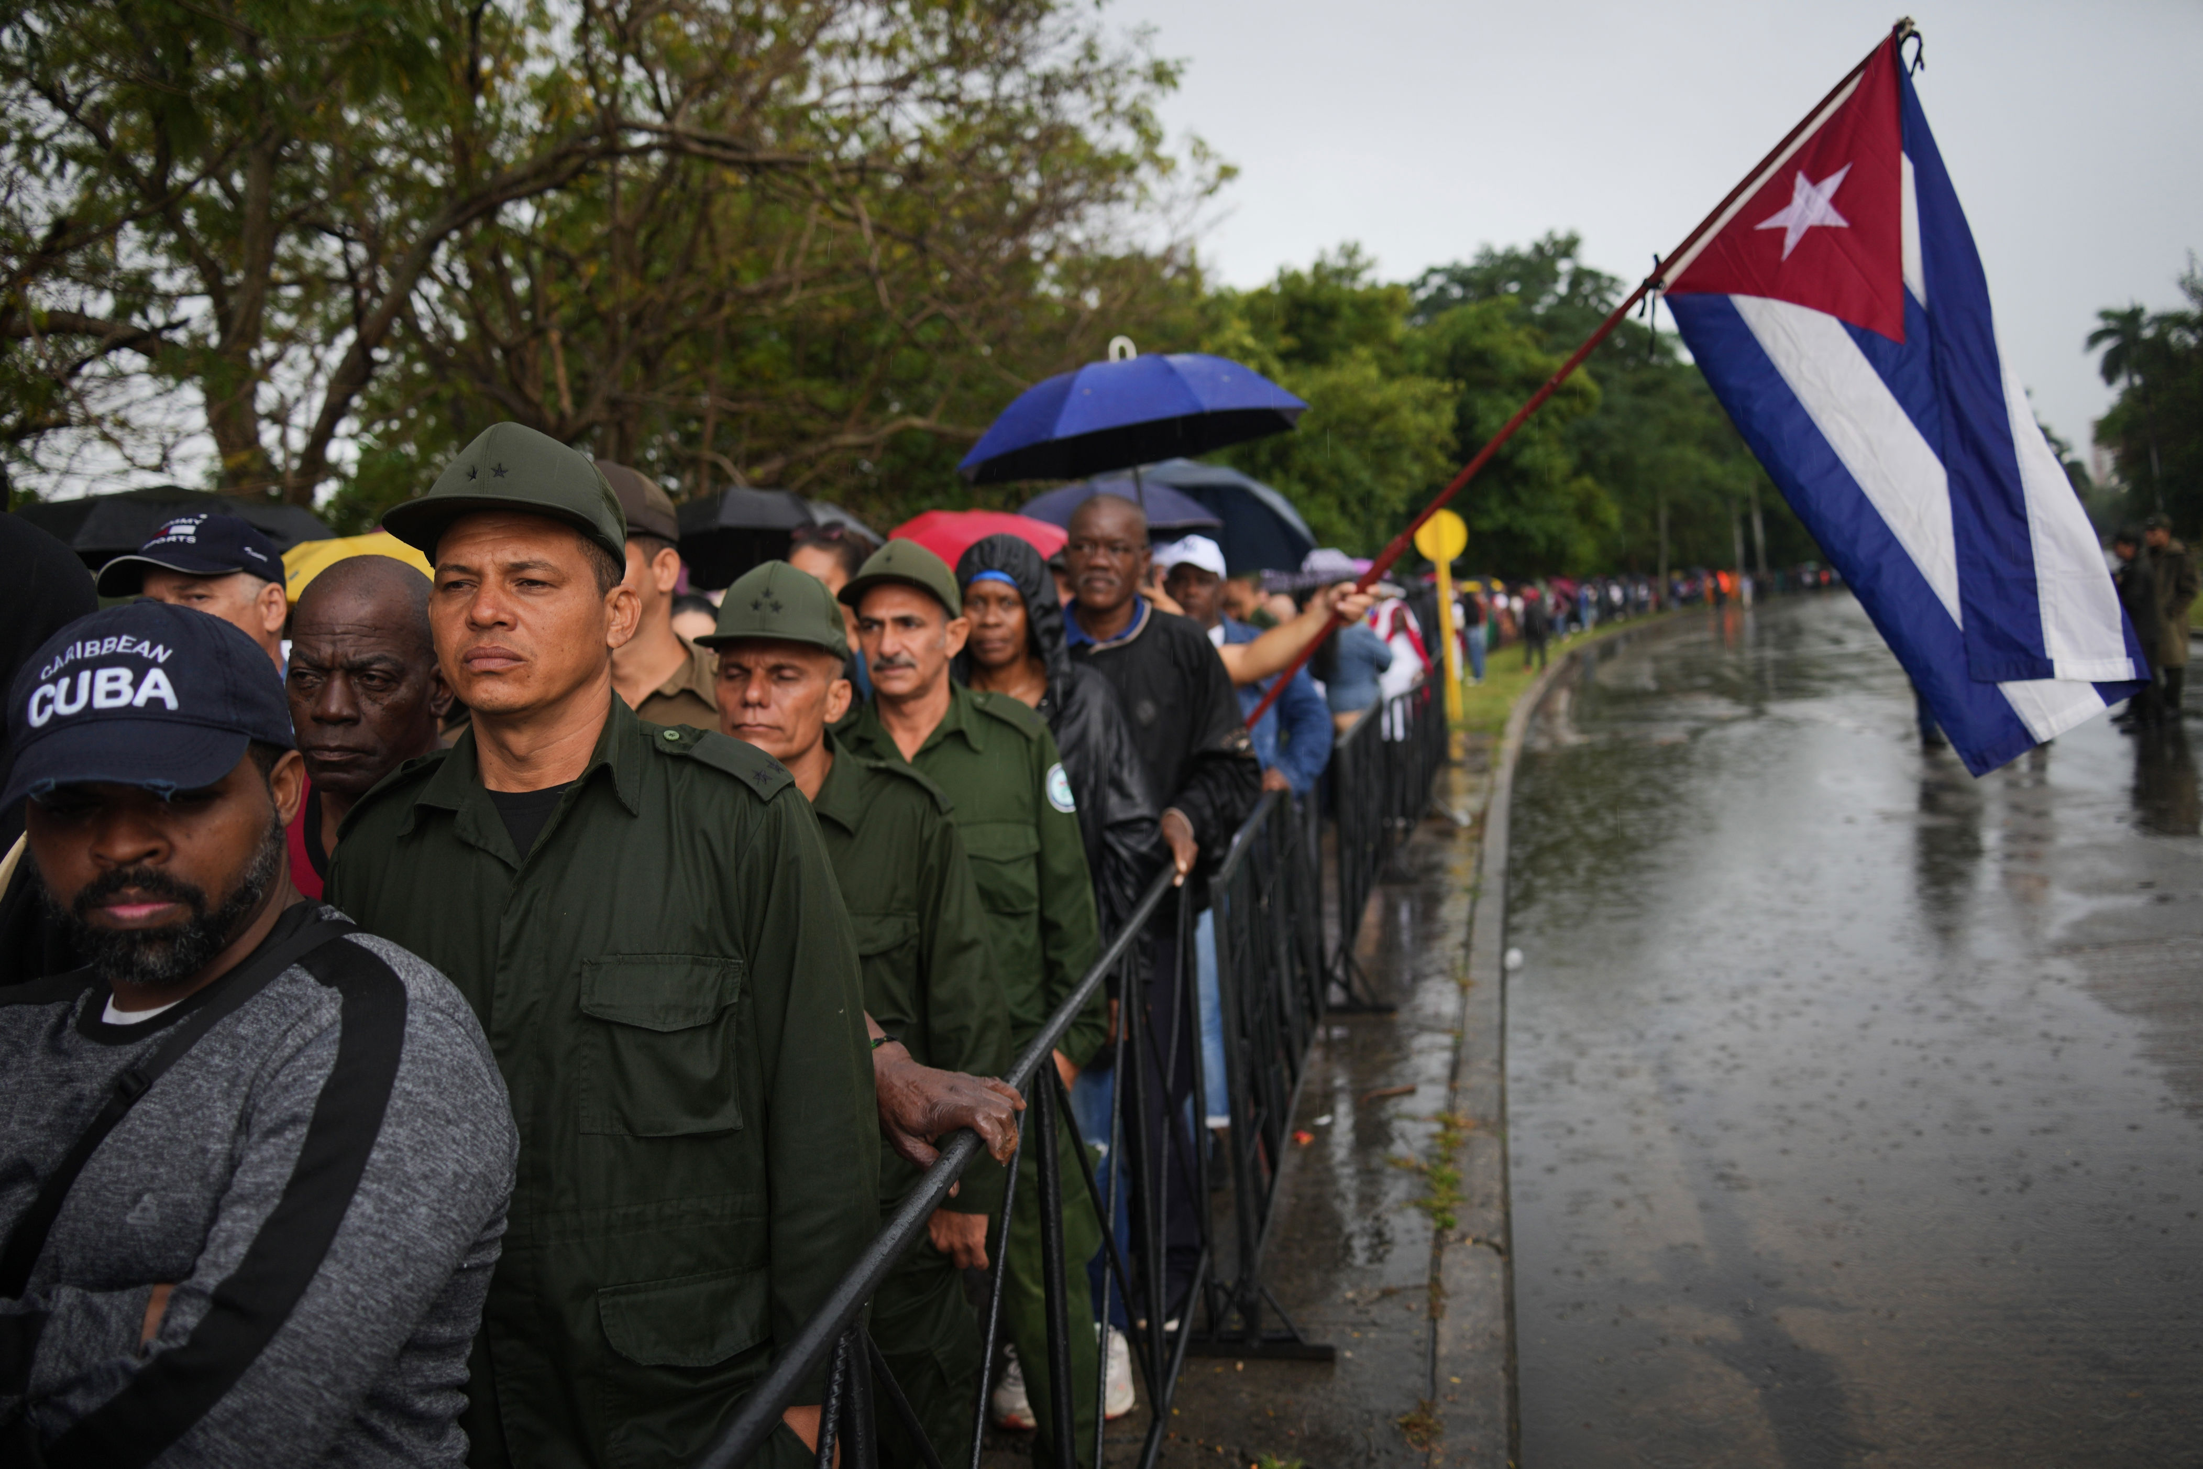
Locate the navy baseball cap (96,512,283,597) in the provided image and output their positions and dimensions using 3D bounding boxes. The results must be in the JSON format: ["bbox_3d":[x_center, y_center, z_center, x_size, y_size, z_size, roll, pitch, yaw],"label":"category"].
[{"bbox_3d":[-1.266,-0.251,2.380,0.180,0.130,0.270,-3,4,18],"label":"navy baseball cap"}]

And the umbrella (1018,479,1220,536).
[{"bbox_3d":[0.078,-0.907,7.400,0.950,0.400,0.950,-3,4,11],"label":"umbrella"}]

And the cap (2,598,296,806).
[{"bbox_3d":[-0.698,-0.018,1.250,0.180,0.140,0.270,-4,14,-2],"label":"cap"}]

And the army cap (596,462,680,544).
[{"bbox_3d":[-0.683,-0.314,2.350,0.180,0.130,0.260,-2,4,25],"label":"army cap"}]

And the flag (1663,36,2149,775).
[{"bbox_3d":[1.362,-0.557,2.900,0.760,1.250,0.360,-2,4,27],"label":"flag"}]

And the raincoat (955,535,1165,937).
[{"bbox_3d":[-0.098,0.089,3.300,0.560,0.960,0.380,-3,4,16],"label":"raincoat"}]

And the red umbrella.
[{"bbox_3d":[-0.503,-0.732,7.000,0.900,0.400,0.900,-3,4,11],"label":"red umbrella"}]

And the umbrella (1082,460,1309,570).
[{"bbox_3d":[0.445,-0.944,7.700,1.080,0.500,1.080,6,-22,0],"label":"umbrella"}]

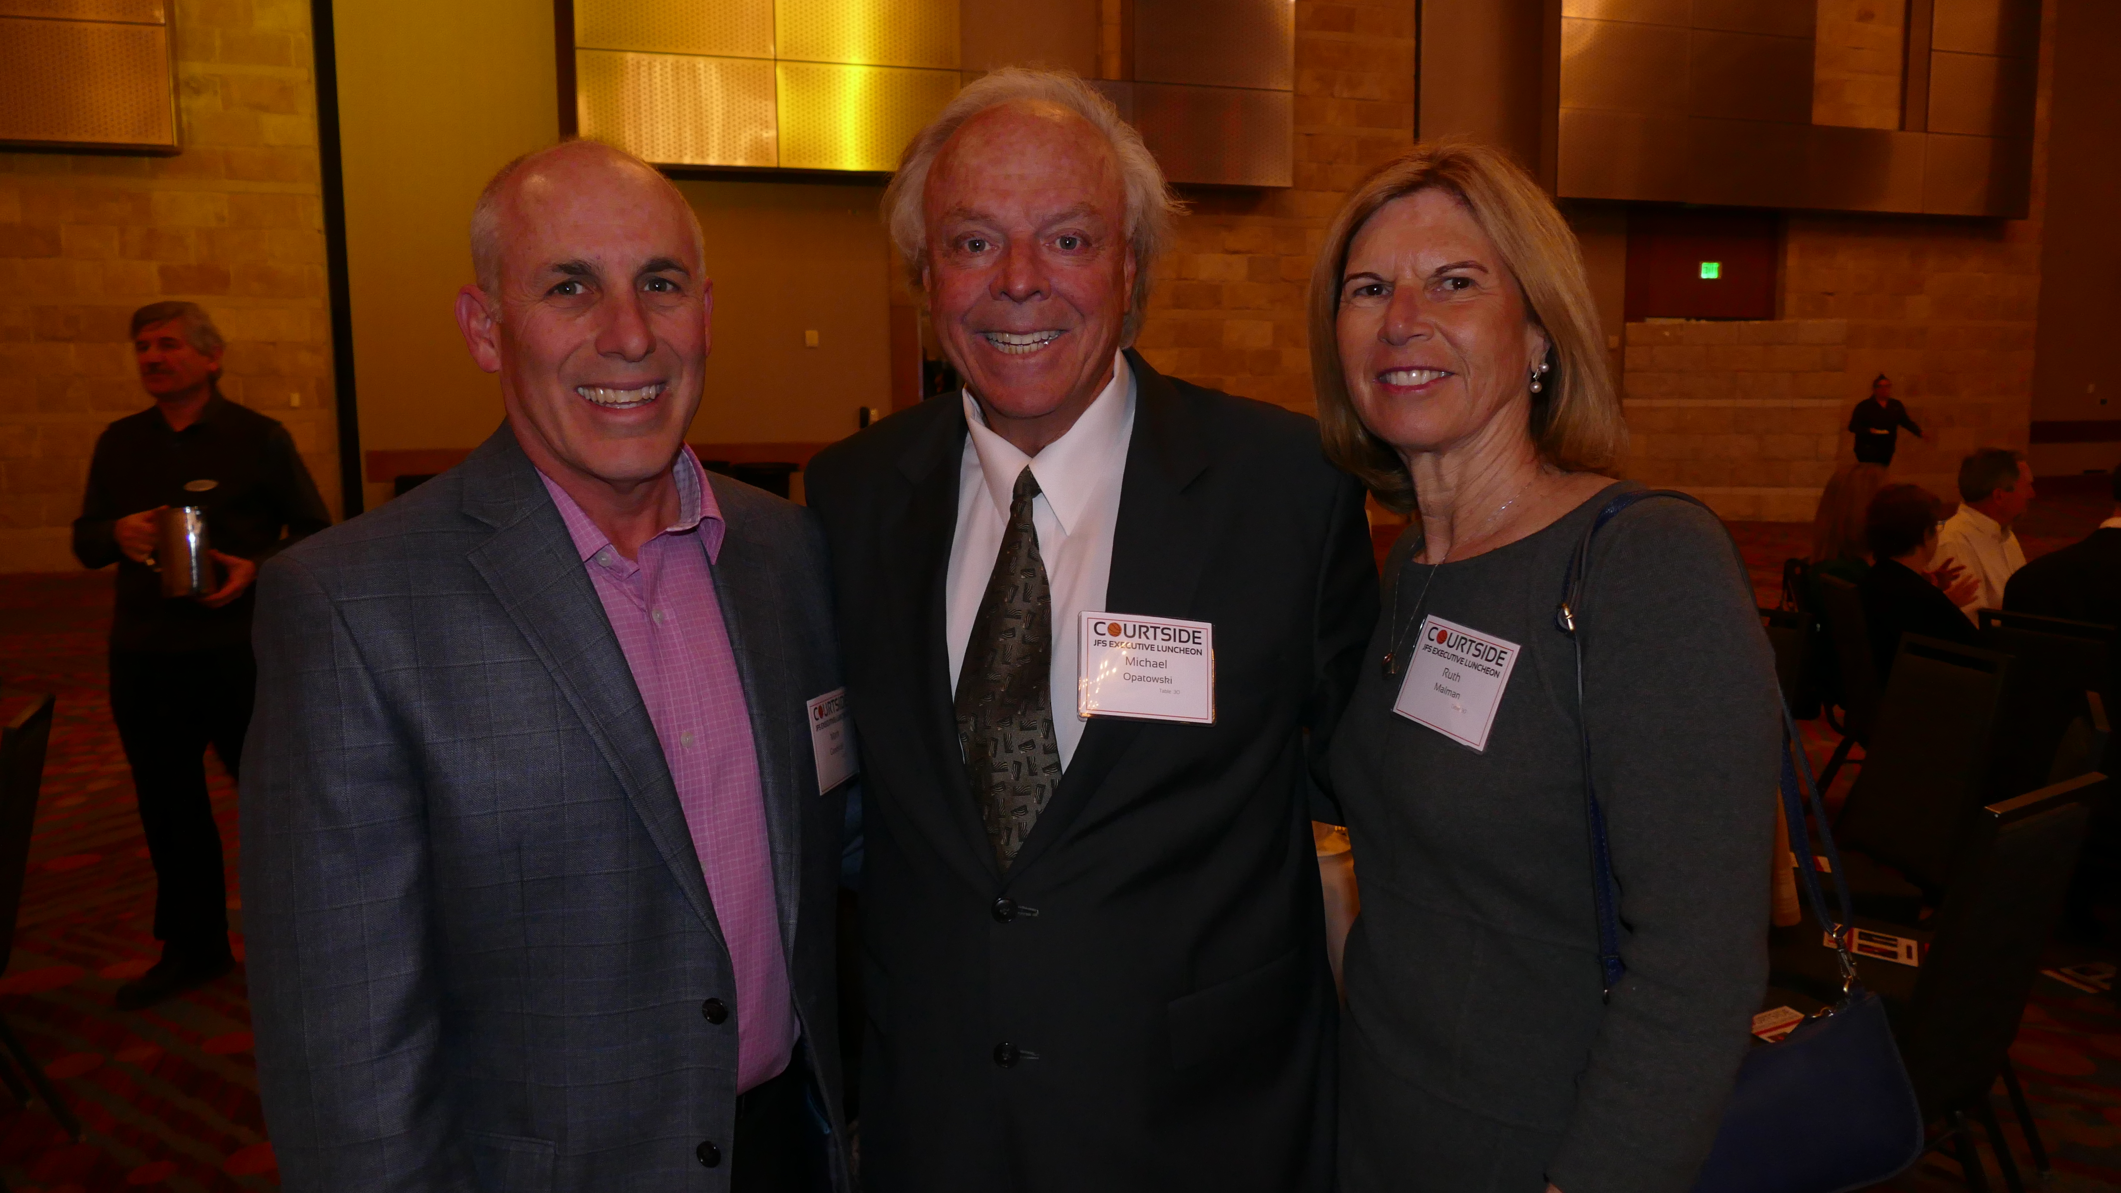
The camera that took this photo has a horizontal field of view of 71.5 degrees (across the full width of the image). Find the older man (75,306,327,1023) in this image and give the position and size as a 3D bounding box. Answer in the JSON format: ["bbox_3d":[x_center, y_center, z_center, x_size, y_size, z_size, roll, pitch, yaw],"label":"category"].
[{"bbox_3d":[-2.231,0.140,3.808,0.570,1.786,0.430,-1,6,-7],"label":"older man"}]

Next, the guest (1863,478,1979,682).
[{"bbox_3d":[2.890,0.256,4.767,0.750,1.252,0.500,-1,6,0],"label":"guest"}]

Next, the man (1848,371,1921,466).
[{"bbox_3d":[6.782,-0.920,12.198,0.580,1.800,0.400,1,6,12],"label":"man"}]

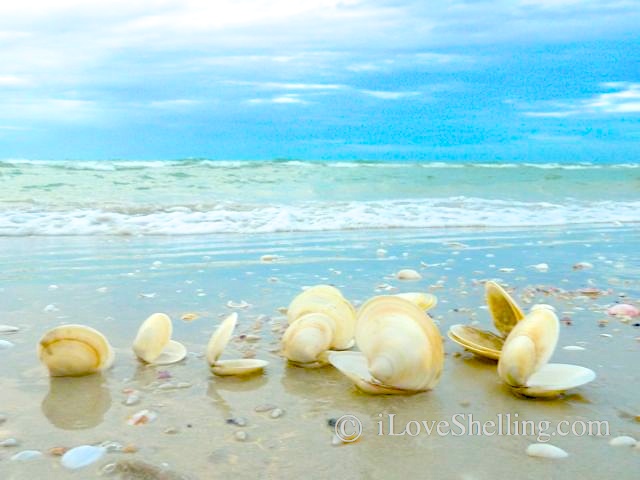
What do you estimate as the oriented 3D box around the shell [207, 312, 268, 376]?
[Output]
[{"bbox_3d":[-0.061,0.076,0.342,0.044,0.045,0.040,-1,10,-6],"label":"shell"}]

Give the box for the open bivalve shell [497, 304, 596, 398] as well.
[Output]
[{"bbox_3d":[0.155,0.072,0.313,0.060,0.060,0.055,-5,11,-27],"label":"open bivalve shell"}]

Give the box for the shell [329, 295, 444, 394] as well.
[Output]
[{"bbox_3d":[0.044,0.065,0.330,0.066,0.066,0.067,-4,11,-23],"label":"shell"}]

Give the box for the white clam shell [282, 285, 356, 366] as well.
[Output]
[{"bbox_3d":[0.000,0.063,0.367,0.059,0.061,0.058,0,10,0],"label":"white clam shell"}]

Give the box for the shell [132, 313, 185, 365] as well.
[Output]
[{"bbox_3d":[-0.124,0.075,0.362,0.039,0.040,0.036,-7,12,-37],"label":"shell"}]

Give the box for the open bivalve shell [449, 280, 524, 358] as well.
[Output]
[{"bbox_3d":[0.133,0.063,0.377,0.057,0.058,0.052,-3,10,-18],"label":"open bivalve shell"}]

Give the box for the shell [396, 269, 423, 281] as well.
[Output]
[{"bbox_3d":[0.123,0.048,0.635,0.035,0.015,0.028,0,10,0],"label":"shell"}]

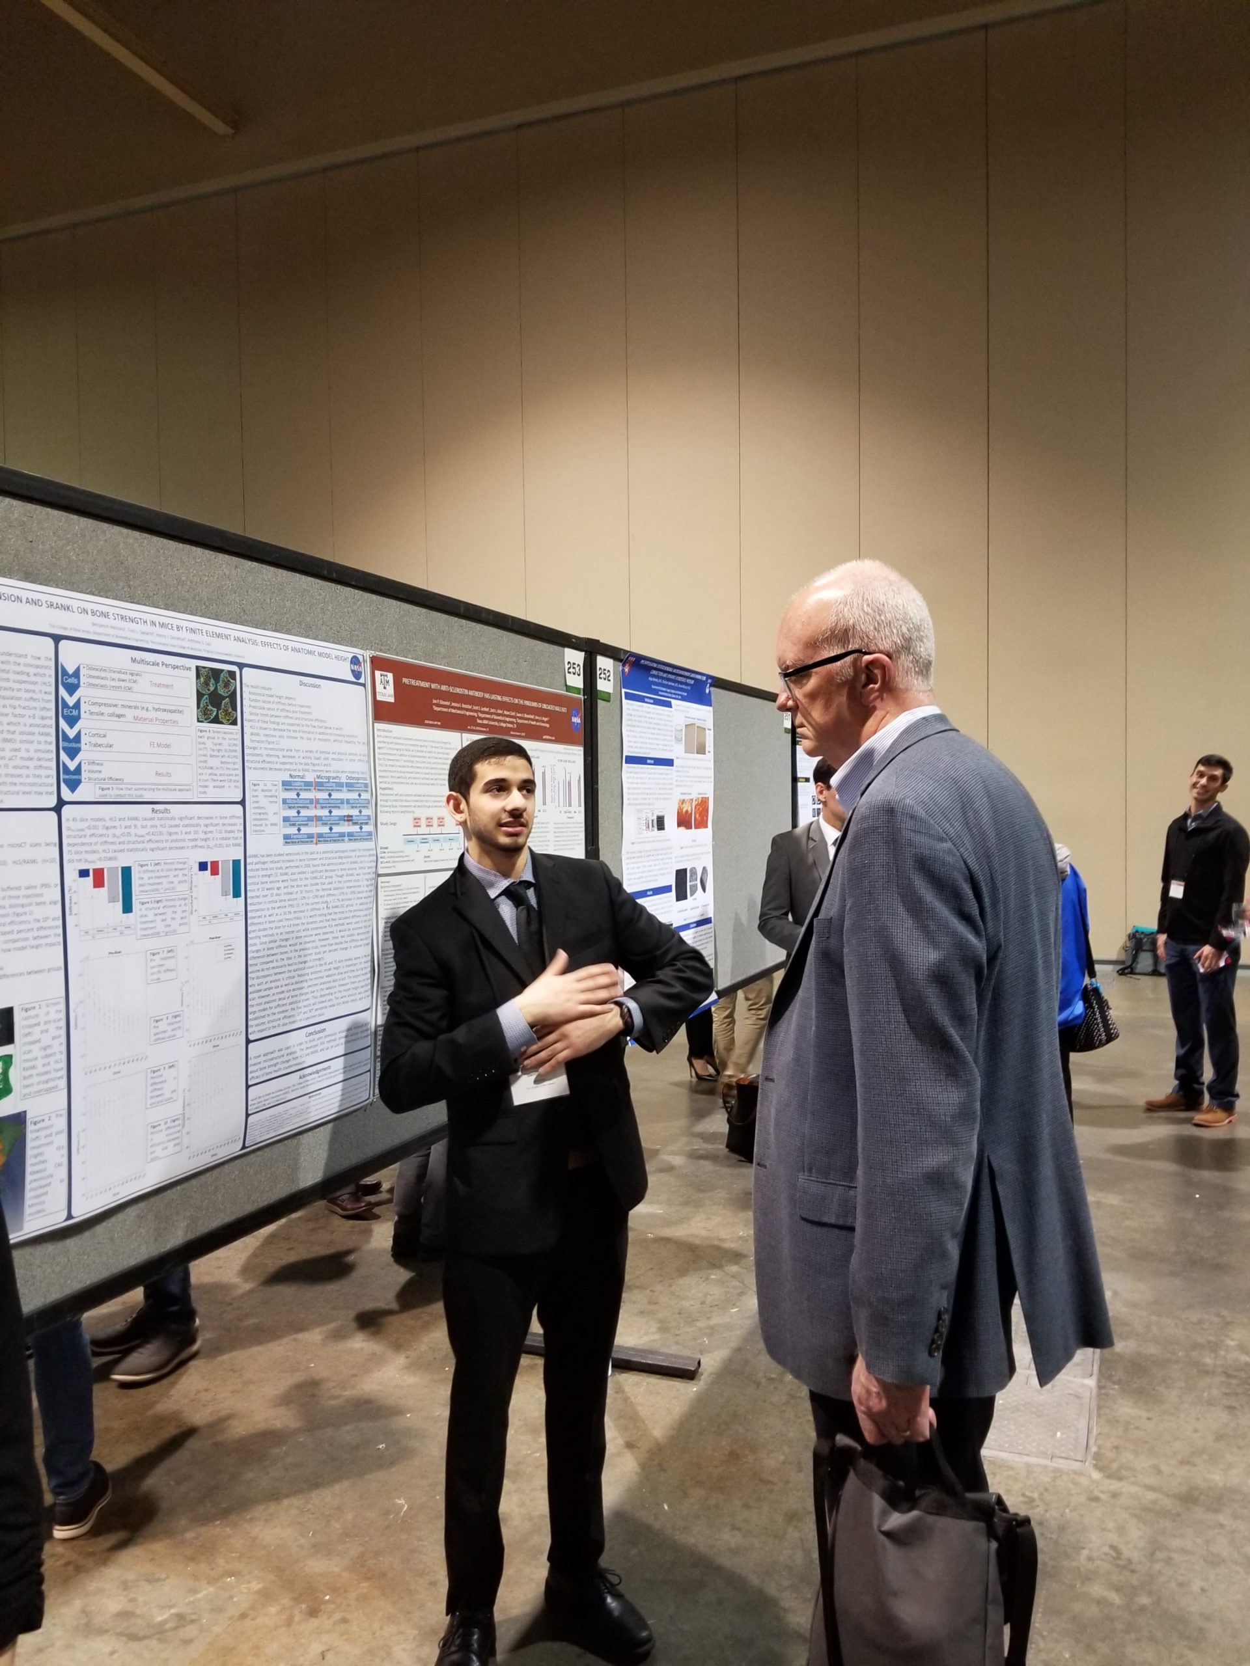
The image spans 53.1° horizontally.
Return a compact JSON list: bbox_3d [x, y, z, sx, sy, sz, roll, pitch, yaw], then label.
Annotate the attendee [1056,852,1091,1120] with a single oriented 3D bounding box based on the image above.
[{"bbox_3d":[1.516,0.673,4.650,0.480,1.600,0.320,-1,2,-20],"label":"attendee"}]

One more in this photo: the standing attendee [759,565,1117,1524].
[{"bbox_3d":[0.384,0.615,1.580,0.420,1.900,0.540,0,2,22],"label":"standing attendee"}]

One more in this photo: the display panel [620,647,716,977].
[{"bbox_3d":[0.158,0.038,4.280,0.020,1.220,0.910,0,2,23],"label":"display panel"}]

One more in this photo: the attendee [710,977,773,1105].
[{"bbox_3d":[0.608,0.557,6.600,0.500,1.750,0.320,-1,2,-27],"label":"attendee"}]

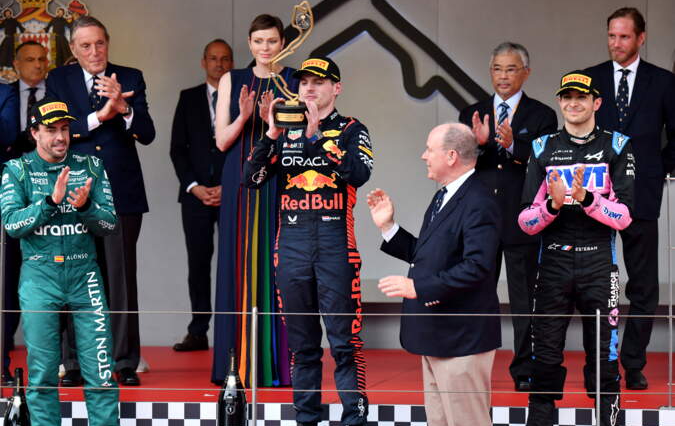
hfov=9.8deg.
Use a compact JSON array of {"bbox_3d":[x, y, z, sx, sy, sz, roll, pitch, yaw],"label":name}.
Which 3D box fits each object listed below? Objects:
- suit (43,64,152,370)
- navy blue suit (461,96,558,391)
[{"bbox_3d":[-1.183,0.022,19.700,0.550,1.551,0.430,0,1,0],"label":"suit"},{"bbox_3d":[0.840,0.128,19.400,0.490,1.444,0.420,0,1,14],"label":"navy blue suit"}]

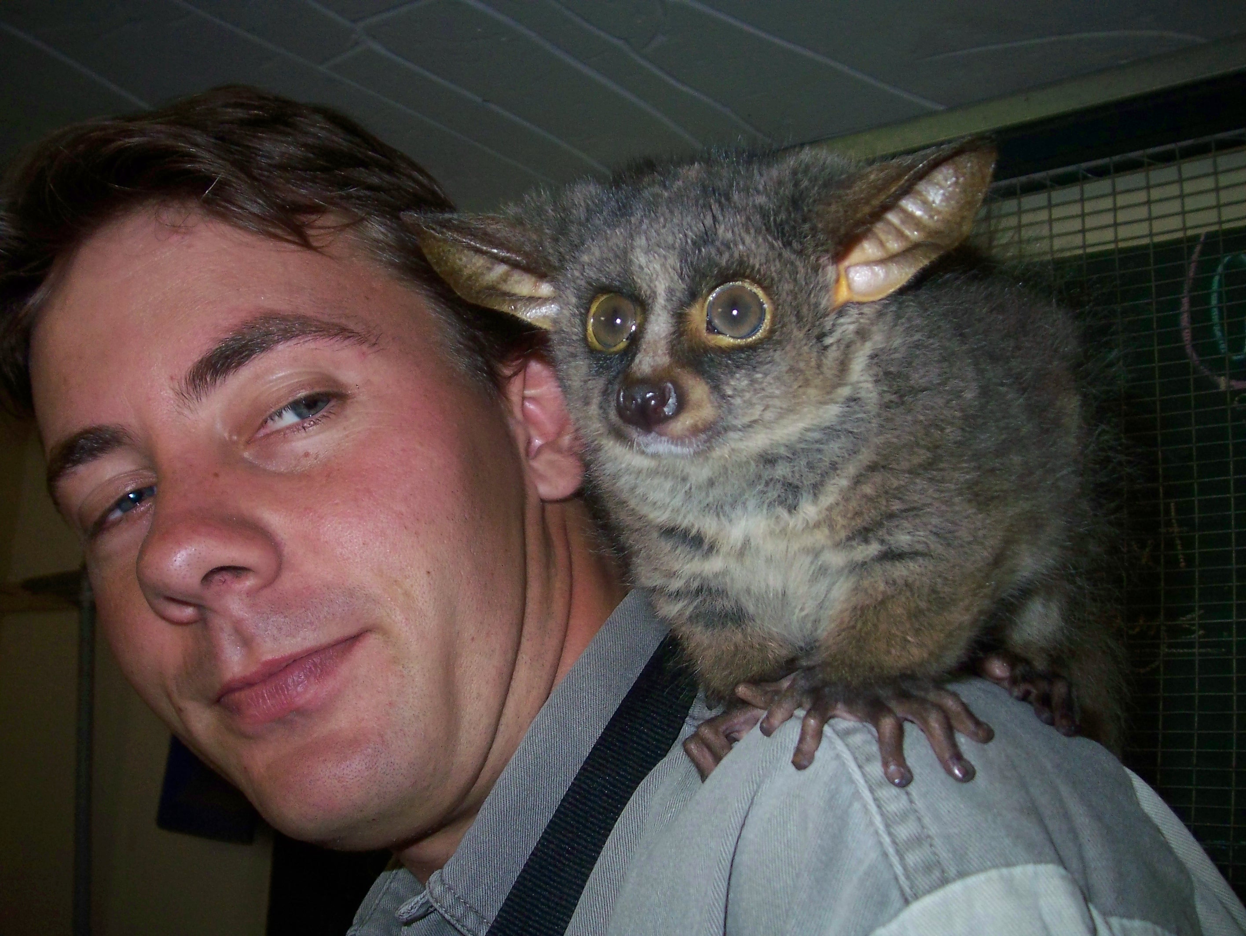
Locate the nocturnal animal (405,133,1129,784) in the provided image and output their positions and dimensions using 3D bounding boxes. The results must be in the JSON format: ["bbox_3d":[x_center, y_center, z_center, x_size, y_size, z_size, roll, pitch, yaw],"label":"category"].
[{"bbox_3d":[0.064,0.005,0.474,0.170,0.200,0.240,-3,-7,30],"label":"nocturnal animal"}]

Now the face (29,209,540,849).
[{"bbox_3d":[-0.111,0.018,0.442,0.150,0.195,0.125,-27,-11,15],"label":"face"}]

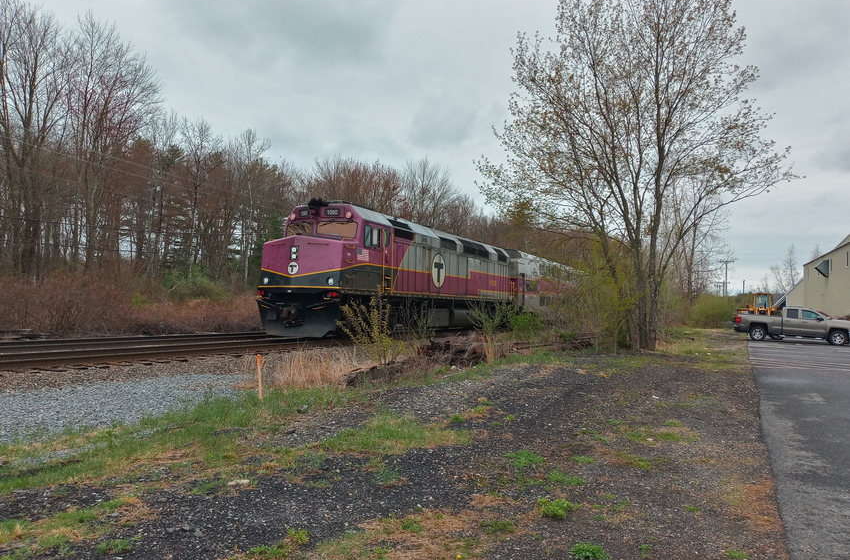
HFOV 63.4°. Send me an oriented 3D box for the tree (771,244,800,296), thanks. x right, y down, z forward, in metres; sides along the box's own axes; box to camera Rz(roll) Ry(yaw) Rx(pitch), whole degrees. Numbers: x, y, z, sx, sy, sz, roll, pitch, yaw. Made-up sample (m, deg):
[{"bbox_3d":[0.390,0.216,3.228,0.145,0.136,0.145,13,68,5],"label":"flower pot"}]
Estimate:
[{"bbox_3d":[52.421,0.393,100.000,4.500,11.400,4.400,-1,-3,27],"label":"tree"}]

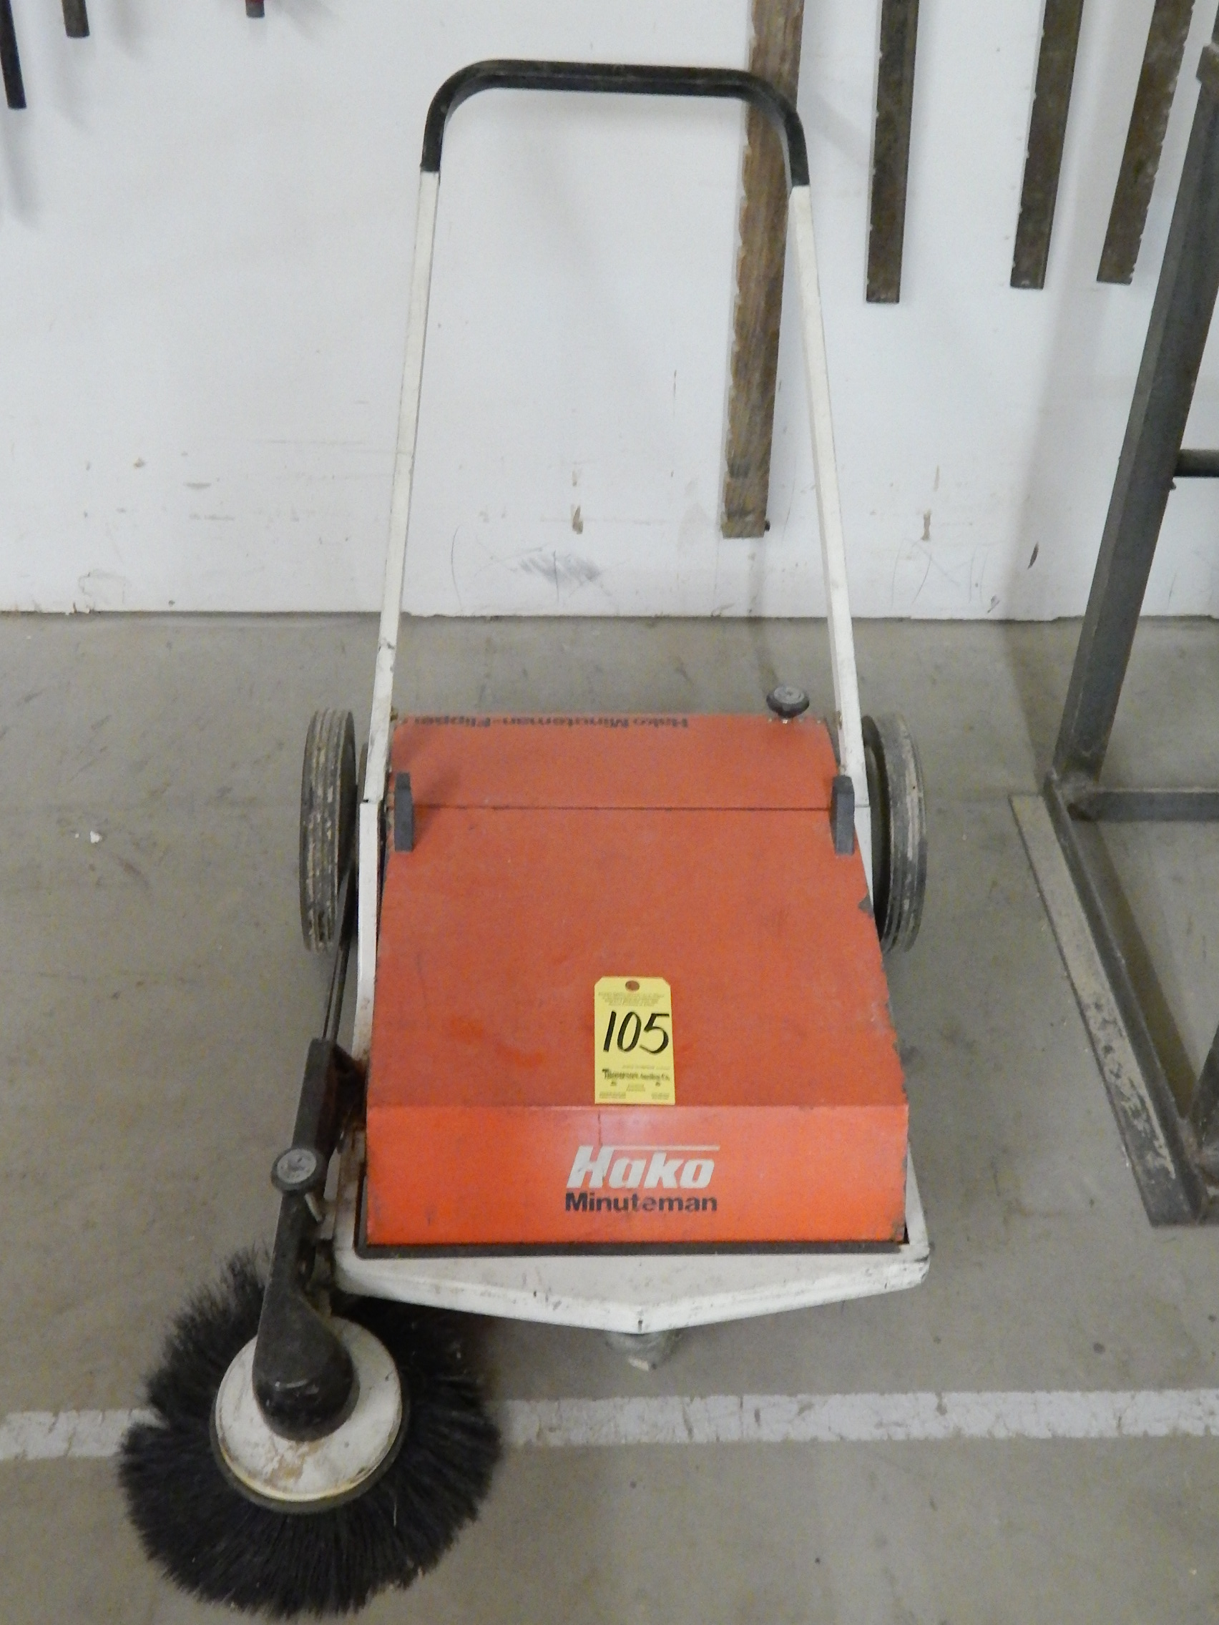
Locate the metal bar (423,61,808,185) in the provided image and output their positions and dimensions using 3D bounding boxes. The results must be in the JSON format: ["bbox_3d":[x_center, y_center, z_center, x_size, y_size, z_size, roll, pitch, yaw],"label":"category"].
[{"bbox_3d":[0.007,-0.908,2.356,0.505,0.033,0.175,2,72,-2],"label":"metal bar"}]

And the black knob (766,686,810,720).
[{"bbox_3d":[0.223,-0.134,2.220,0.052,0.032,0.052,0,35,-3],"label":"black knob"}]

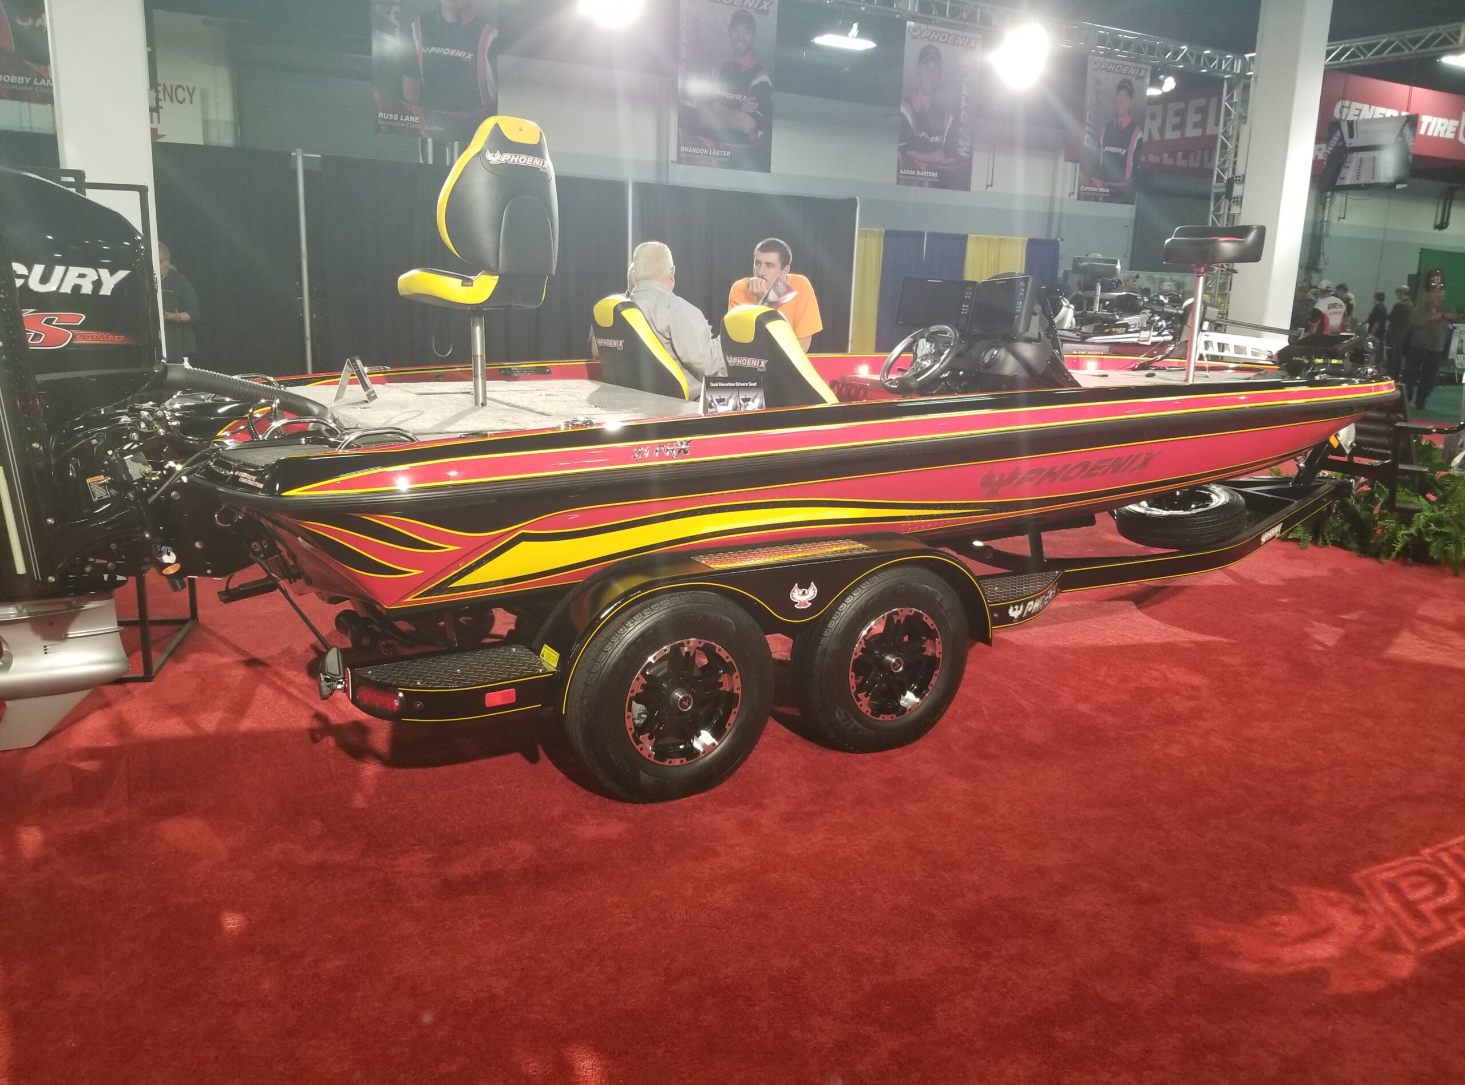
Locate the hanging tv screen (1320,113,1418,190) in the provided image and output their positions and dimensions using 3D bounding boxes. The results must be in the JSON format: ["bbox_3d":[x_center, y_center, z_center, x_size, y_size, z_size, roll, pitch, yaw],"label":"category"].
[{"bbox_3d":[6.946,-4.250,12.000,0.100,0.750,1.000,-7,15,-34],"label":"hanging tv screen"}]

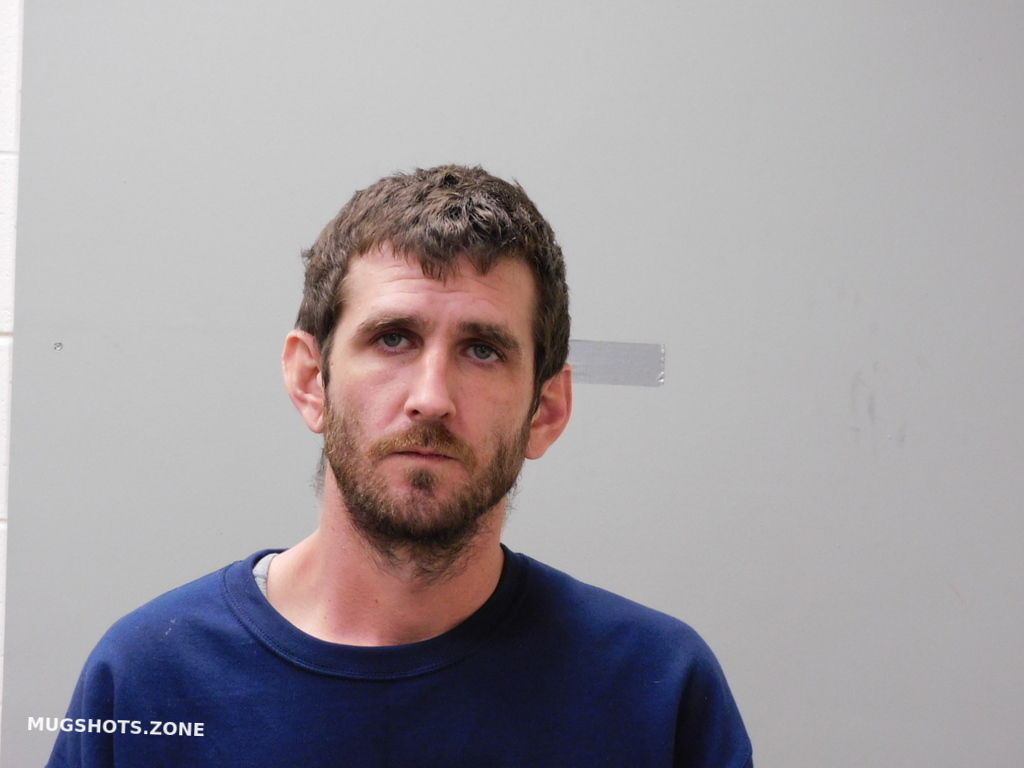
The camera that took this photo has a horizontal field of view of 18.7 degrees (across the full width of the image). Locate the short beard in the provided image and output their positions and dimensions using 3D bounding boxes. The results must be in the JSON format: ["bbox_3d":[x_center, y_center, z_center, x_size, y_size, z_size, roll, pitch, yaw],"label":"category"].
[{"bbox_3d":[-0.057,0.074,2.090,0.140,0.115,0.105,8,-8,-2],"label":"short beard"}]

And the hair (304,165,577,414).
[{"bbox_3d":[-0.053,-0.061,2.165,0.187,0.185,0.205,8,-8,-2],"label":"hair"}]

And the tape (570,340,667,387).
[{"bbox_3d":[0.090,-0.024,3.460,0.160,0.048,0.002,3,0,0],"label":"tape"}]

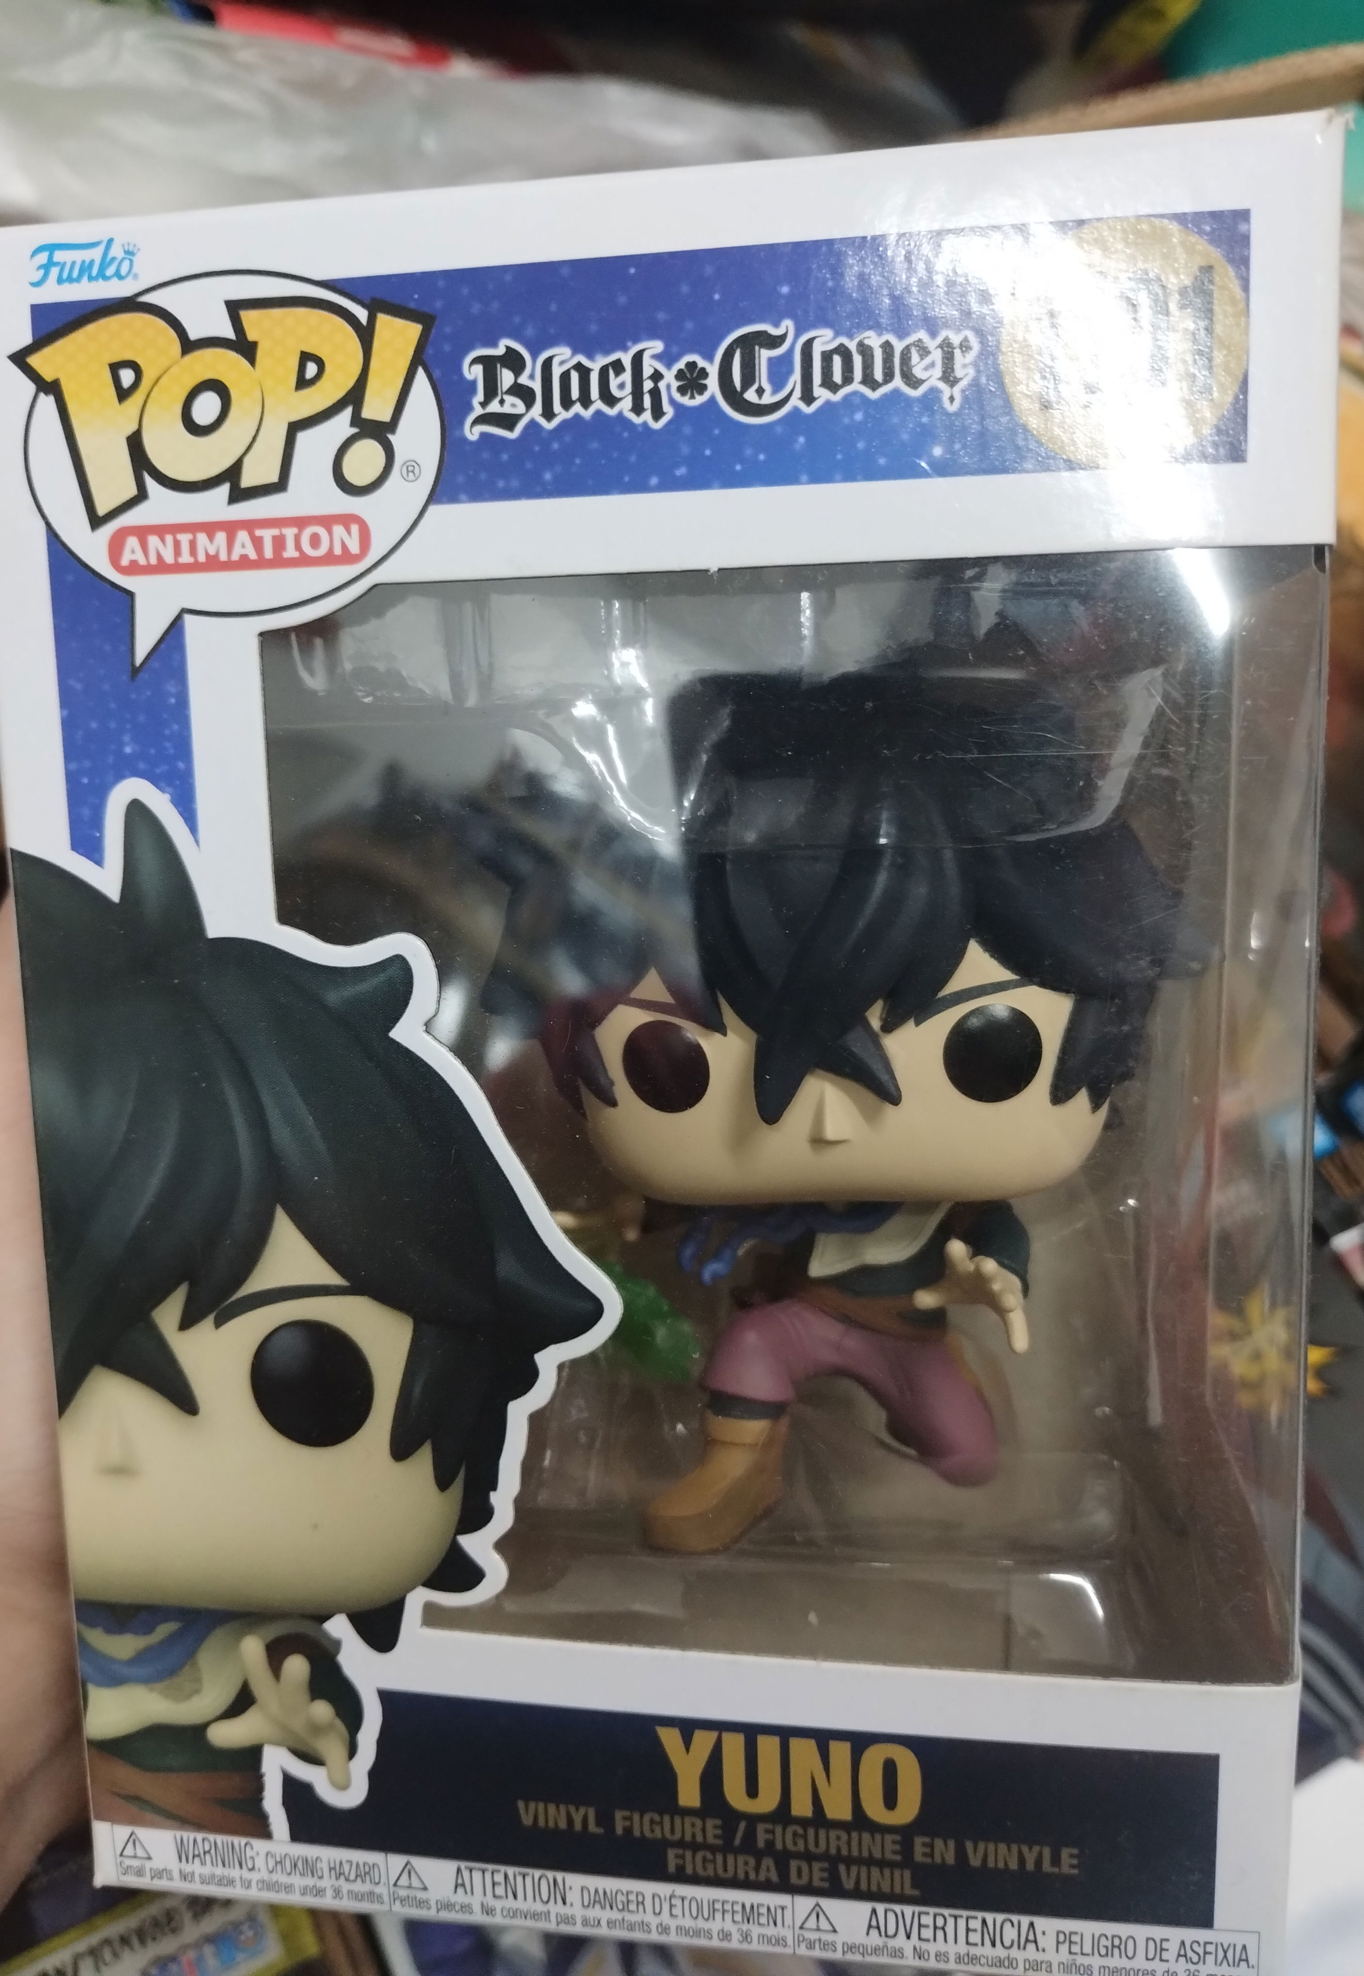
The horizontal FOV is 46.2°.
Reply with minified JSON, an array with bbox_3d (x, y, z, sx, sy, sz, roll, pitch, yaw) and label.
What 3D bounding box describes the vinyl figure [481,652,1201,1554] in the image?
[{"bbox_3d":[0.016,0.014,0.181,0.083,0.100,0.068,0,8,10],"label":"vinyl figure"}]

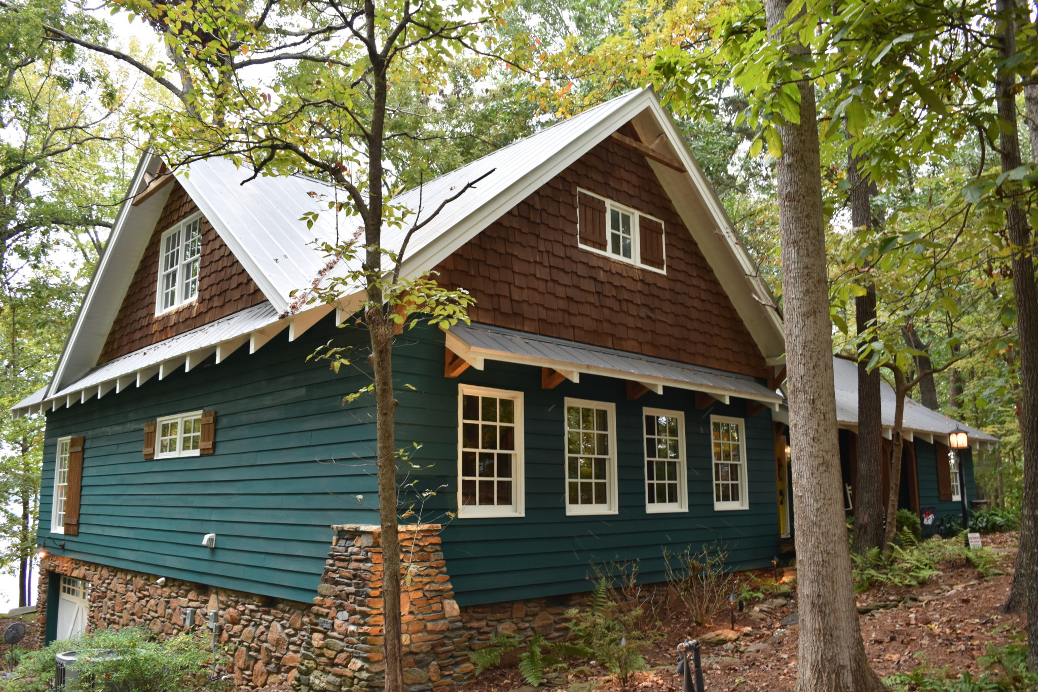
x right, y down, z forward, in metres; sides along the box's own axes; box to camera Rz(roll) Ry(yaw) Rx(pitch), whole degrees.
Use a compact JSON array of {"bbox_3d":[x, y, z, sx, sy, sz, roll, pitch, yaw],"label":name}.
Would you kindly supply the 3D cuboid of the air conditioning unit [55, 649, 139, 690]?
[{"bbox_3d":[-5.294,4.334,9.824,0.860,0.820,0.860,10,-15,-44],"label":"air conditioning unit"}]

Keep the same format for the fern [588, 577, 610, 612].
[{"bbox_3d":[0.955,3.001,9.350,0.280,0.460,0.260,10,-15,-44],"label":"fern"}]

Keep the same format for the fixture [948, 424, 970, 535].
[{"bbox_3d":[7.847,2.444,13.706,0.260,2.085,0.260,0,-11,-4],"label":"fixture"}]

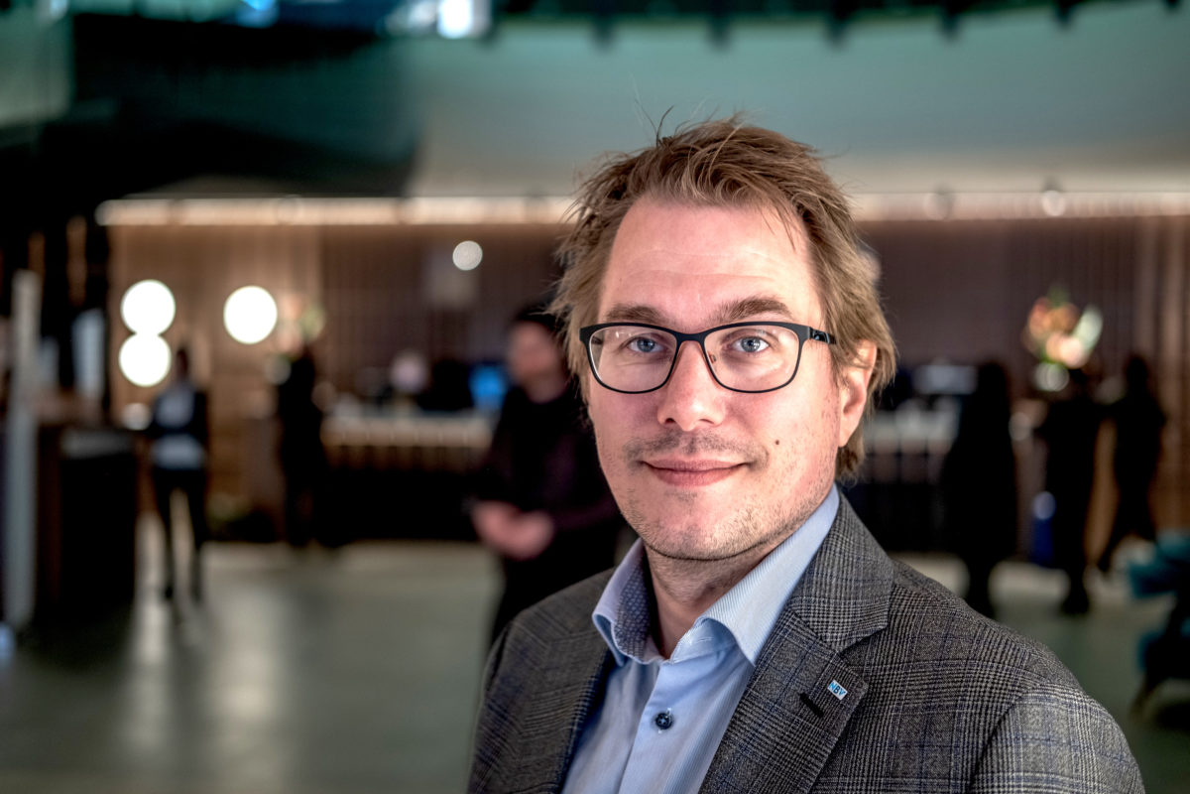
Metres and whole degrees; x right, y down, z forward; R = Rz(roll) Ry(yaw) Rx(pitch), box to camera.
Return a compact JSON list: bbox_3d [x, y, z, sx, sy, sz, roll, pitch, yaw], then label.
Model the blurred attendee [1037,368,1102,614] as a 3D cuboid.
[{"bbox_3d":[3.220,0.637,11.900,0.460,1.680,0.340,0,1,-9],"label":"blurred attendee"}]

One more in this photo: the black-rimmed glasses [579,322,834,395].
[{"bbox_3d":[0.071,-0.021,1.055,0.140,0.045,0.140,0,1,13],"label":"black-rimmed glasses"}]

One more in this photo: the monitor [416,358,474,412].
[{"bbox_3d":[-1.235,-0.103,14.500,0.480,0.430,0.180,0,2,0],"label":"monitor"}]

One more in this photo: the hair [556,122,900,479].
[{"bbox_3d":[0.084,-0.060,1.110,0.205,0.225,0.215,0,1,13],"label":"hair"}]

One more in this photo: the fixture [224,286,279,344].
[{"bbox_3d":[-3.040,-0.724,15.500,0.420,0.420,0.420,0,1,0],"label":"fixture"}]

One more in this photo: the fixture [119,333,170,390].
[{"bbox_3d":[-3.990,-0.320,15.500,0.420,0.420,0.420,0,1,0],"label":"fixture"}]

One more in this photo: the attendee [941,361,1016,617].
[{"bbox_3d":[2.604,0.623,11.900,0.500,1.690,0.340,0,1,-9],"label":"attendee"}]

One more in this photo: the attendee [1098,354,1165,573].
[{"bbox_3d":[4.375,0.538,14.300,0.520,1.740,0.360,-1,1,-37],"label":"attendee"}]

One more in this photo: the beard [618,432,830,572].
[{"bbox_3d":[0.064,0.059,1.022,0.132,0.085,0.100,0,1,13],"label":"beard"}]

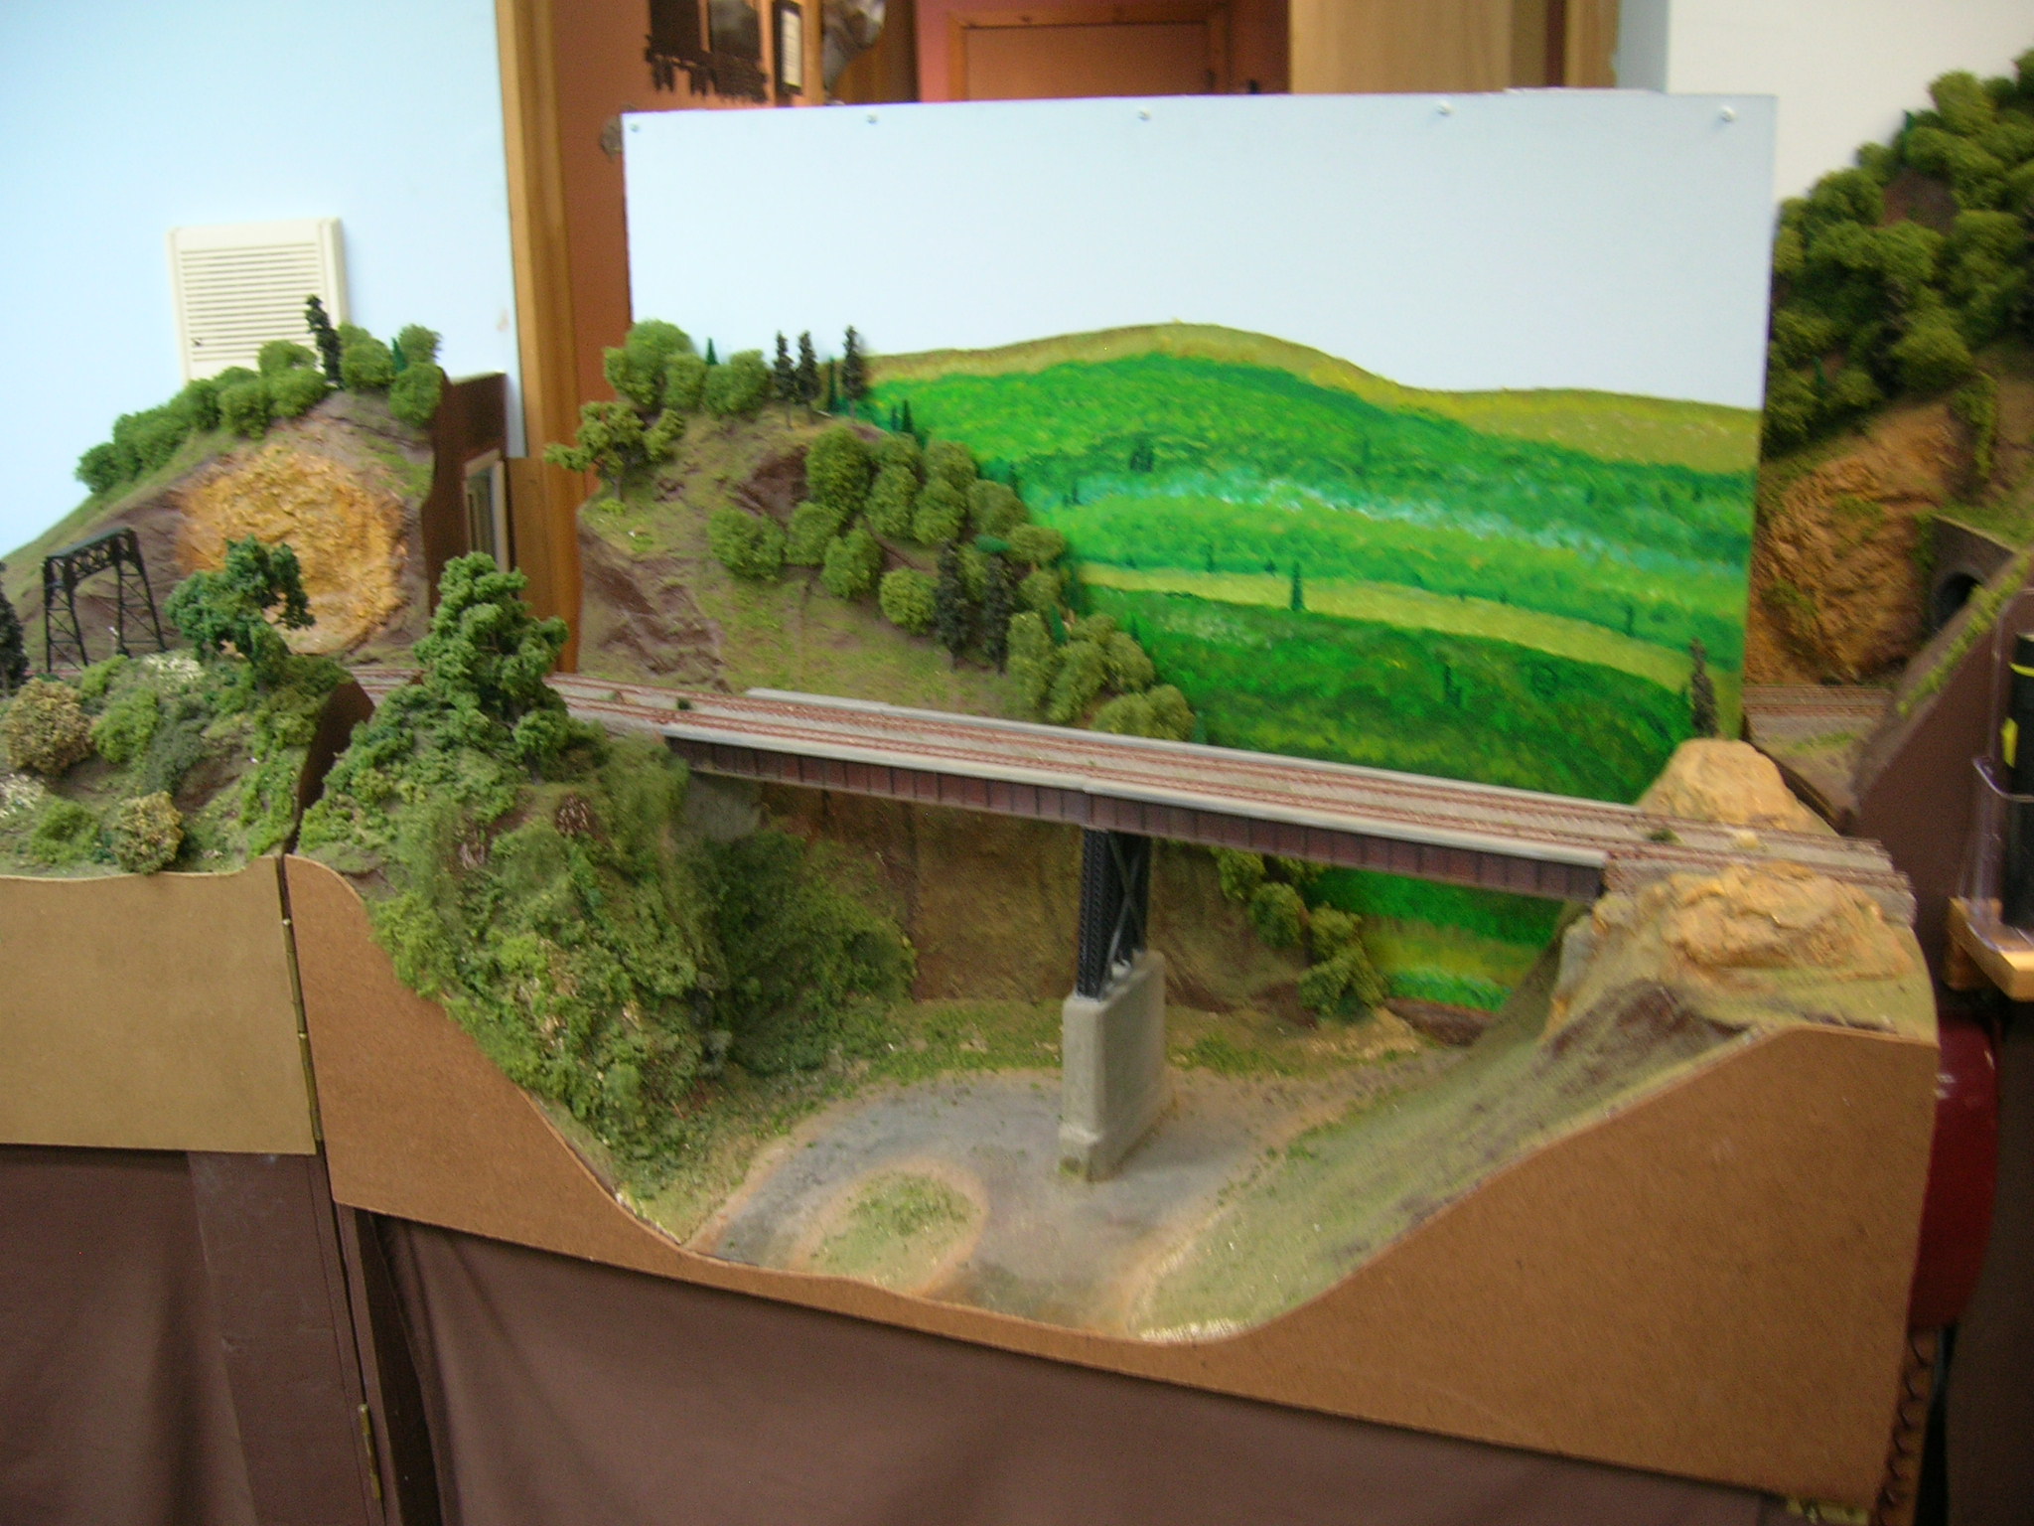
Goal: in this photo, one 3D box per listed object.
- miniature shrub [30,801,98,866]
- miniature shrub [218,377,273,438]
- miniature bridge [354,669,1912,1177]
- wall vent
[{"bbox_3d":[-0.587,0.043,1.230,0.043,0.039,0.042,0,17,3],"label":"miniature shrub"},{"bbox_3d":[-0.626,-0.289,1.620,0.043,0.049,0.043,-1,15,0],"label":"miniature shrub"},{"bbox_3d":[-0.001,0.111,1.258,1.025,0.250,0.143,8,18,30],"label":"miniature bridge"},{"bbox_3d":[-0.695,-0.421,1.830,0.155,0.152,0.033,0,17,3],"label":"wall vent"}]

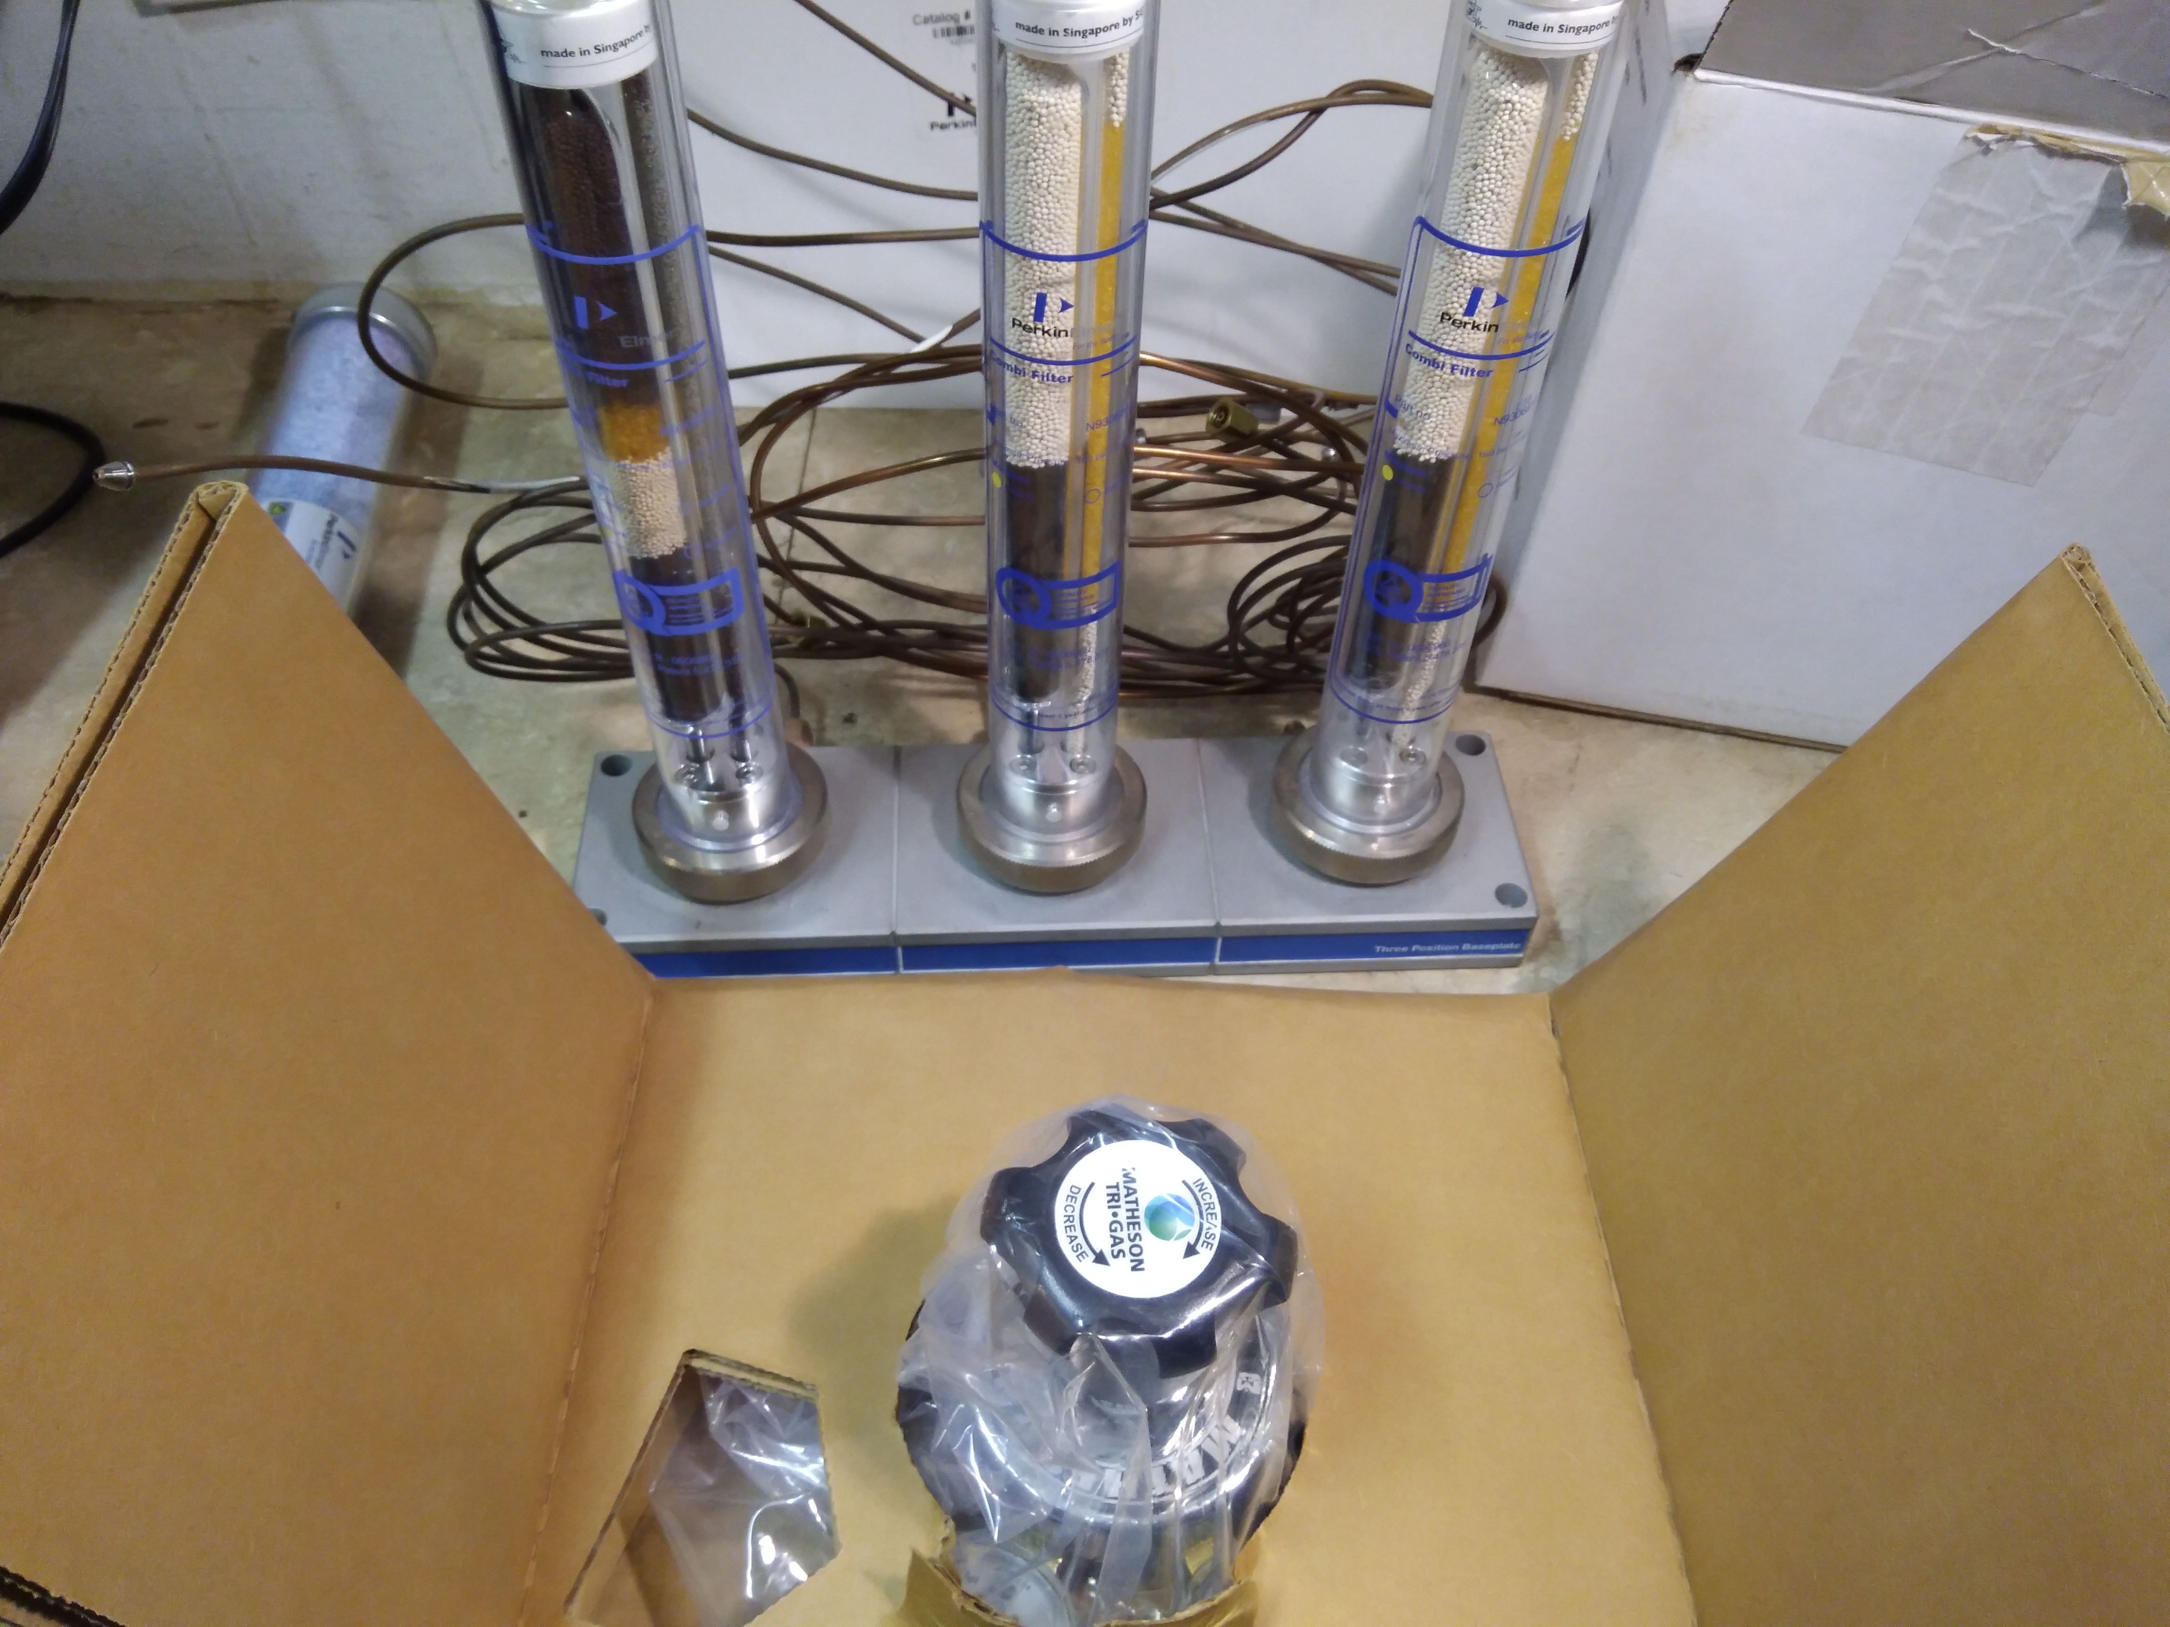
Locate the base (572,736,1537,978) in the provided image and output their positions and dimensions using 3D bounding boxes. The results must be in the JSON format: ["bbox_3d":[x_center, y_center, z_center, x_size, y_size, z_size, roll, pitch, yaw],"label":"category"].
[{"bbox_3d":[-0.010,0.015,0.542,0.293,0.026,0.078,-1,48,-3],"label":"base"}]

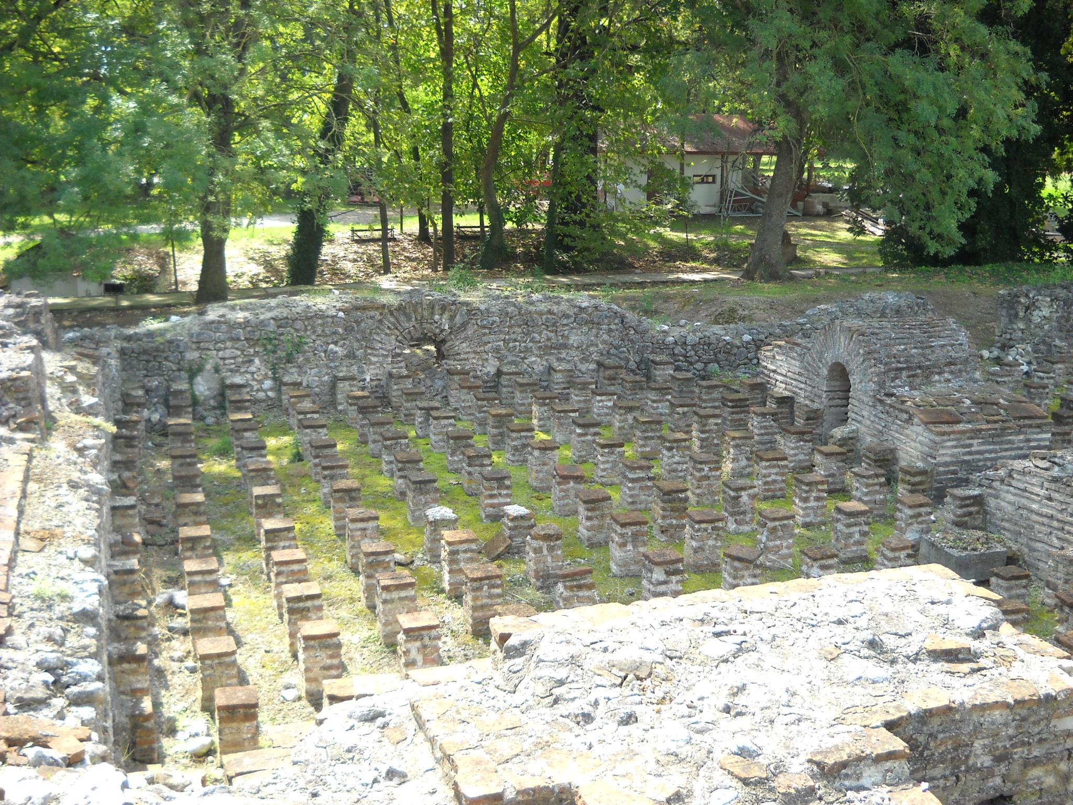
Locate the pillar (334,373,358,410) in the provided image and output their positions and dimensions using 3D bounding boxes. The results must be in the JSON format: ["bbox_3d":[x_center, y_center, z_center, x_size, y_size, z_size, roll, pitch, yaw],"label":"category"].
[{"bbox_3d":[-2.813,-0.161,18.753,0.307,0.473,0.290,-3,15,-17],"label":"pillar"}]

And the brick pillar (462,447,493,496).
[{"bbox_3d":[-0.695,0.813,14.837,0.307,0.497,0.290,-3,15,-17],"label":"brick pillar"}]

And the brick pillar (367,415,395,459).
[{"bbox_3d":[-1.988,0.446,16.262,0.307,0.476,0.290,-3,15,-17],"label":"brick pillar"}]

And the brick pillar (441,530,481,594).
[{"bbox_3d":[-0.733,1.520,12.111,0.307,0.546,0.290,-3,15,-17],"label":"brick pillar"}]

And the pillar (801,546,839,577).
[{"bbox_3d":[2.653,1.642,11.960,0.277,0.490,0.268,-3,16,-17],"label":"pillar"}]

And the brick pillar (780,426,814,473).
[{"bbox_3d":[3.267,0.583,15.980,0.300,0.509,0.282,-3,16,-17],"label":"brick pillar"}]

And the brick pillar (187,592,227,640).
[{"bbox_3d":[-2.783,1.916,10.773,0.288,0.503,0.279,-4,14,-17],"label":"brick pillar"}]

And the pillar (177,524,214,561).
[{"bbox_3d":[-3.281,1.470,12.248,0.307,0.489,0.290,-3,15,-17],"label":"pillar"}]

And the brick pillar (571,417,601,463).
[{"bbox_3d":[0.698,0.540,17.894,0.329,0.549,0.315,-4,15,-17],"label":"brick pillar"}]

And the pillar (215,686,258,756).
[{"bbox_3d":[-2.313,2.516,9.861,0.312,0.530,0.312,-4,15,-17],"label":"pillar"}]

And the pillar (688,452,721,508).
[{"bbox_3d":[2.313,1.071,17.560,0.331,0.633,0.331,-3,16,-17],"label":"pillar"}]

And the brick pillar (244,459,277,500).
[{"bbox_3d":[-3.254,0.974,15.014,0.322,0.513,0.322,-4,15,-17],"label":"brick pillar"}]

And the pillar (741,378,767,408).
[{"bbox_3d":[3.780,-0.109,22.340,0.331,0.512,0.331,-3,16,-17],"label":"pillar"}]

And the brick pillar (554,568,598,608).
[{"bbox_3d":[0.366,1.751,11.536,0.307,0.414,0.290,-3,15,-17],"label":"brick pillar"}]

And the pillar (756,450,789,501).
[{"bbox_3d":[3.233,0.995,17.427,0.327,0.598,0.327,-5,16,-17],"label":"pillar"}]

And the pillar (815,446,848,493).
[{"bbox_3d":[3.756,0.866,16.256,0.312,0.530,0.312,-4,15,-17],"label":"pillar"}]

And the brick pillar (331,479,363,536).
[{"bbox_3d":[-2.253,1.244,15.072,0.329,0.576,0.315,-4,15,-17],"label":"brick pillar"}]

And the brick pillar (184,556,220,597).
[{"bbox_3d":[-3.153,1.763,12.008,0.306,0.513,0.306,-4,15,-17],"label":"brick pillar"}]

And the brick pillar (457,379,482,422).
[{"bbox_3d":[-0.945,-0.027,17.915,0.297,0.524,0.286,-3,16,-17],"label":"brick pillar"}]

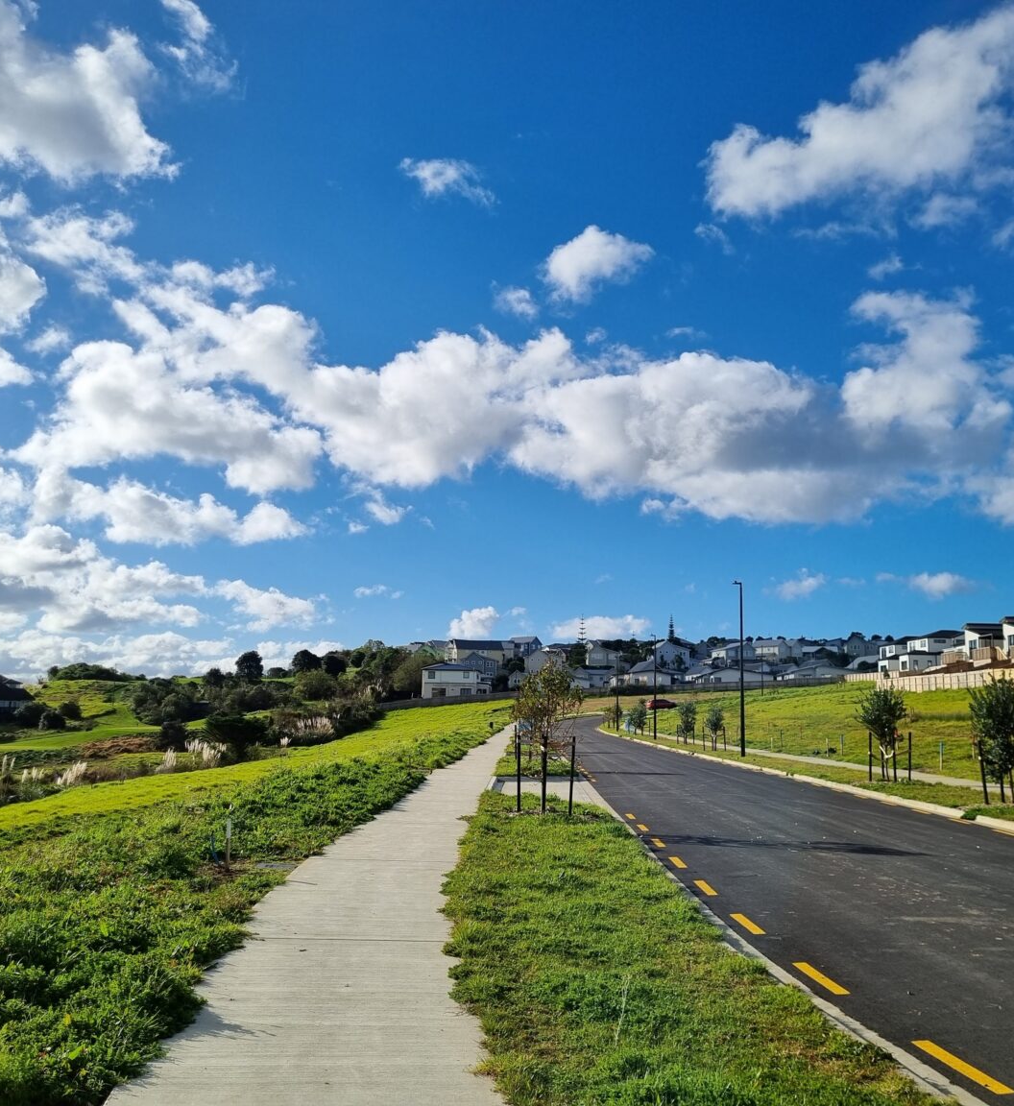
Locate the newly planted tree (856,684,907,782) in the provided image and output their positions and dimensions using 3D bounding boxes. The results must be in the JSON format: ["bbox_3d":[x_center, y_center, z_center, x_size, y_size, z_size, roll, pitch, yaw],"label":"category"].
[{"bbox_3d":[9.451,4.549,28.000,1.300,2.420,1.300,1,-8,0],"label":"newly planted tree"}]

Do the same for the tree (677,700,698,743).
[{"bbox_3d":[10.581,9.952,65.000,1.220,2.510,1.220,0,-8,0],"label":"tree"}]

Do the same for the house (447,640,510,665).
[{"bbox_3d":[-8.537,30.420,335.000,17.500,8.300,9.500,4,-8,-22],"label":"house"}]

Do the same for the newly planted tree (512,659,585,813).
[{"bbox_3d":[0.704,3.097,18.800,1.230,2.570,1.230,0,-8,0],"label":"newly planted tree"}]

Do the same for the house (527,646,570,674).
[{"bbox_3d":[9.647,26.317,265.000,10.000,7.140,10.000,2,-8,-14],"label":"house"}]

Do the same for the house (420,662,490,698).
[{"bbox_3d":[-9.895,24.180,210.000,12.300,6.900,9.500,2,-8,-7],"label":"house"}]

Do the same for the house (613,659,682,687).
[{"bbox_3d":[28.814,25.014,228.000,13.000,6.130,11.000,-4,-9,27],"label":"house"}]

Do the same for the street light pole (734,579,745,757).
[{"bbox_3d":[10.165,5.045,48.500,0.460,7.750,0.220,1,-8,2],"label":"street light pole"}]

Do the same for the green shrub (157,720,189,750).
[{"bbox_3d":[-33.726,18.403,112.000,3.260,3.100,3.260,0,-8,0],"label":"green shrub"}]

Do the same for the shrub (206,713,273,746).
[{"bbox_3d":[-25.338,16.815,105.000,6.440,3.340,4.830,0,-8,0],"label":"shrub"}]

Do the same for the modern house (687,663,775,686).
[{"bbox_3d":[45.374,24.869,222.000,15.800,4.500,11.000,-1,-8,10],"label":"modern house"}]

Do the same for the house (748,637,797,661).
[{"bbox_3d":[85.832,31.540,358.000,12.000,7.200,9.000,-5,-10,37],"label":"house"}]

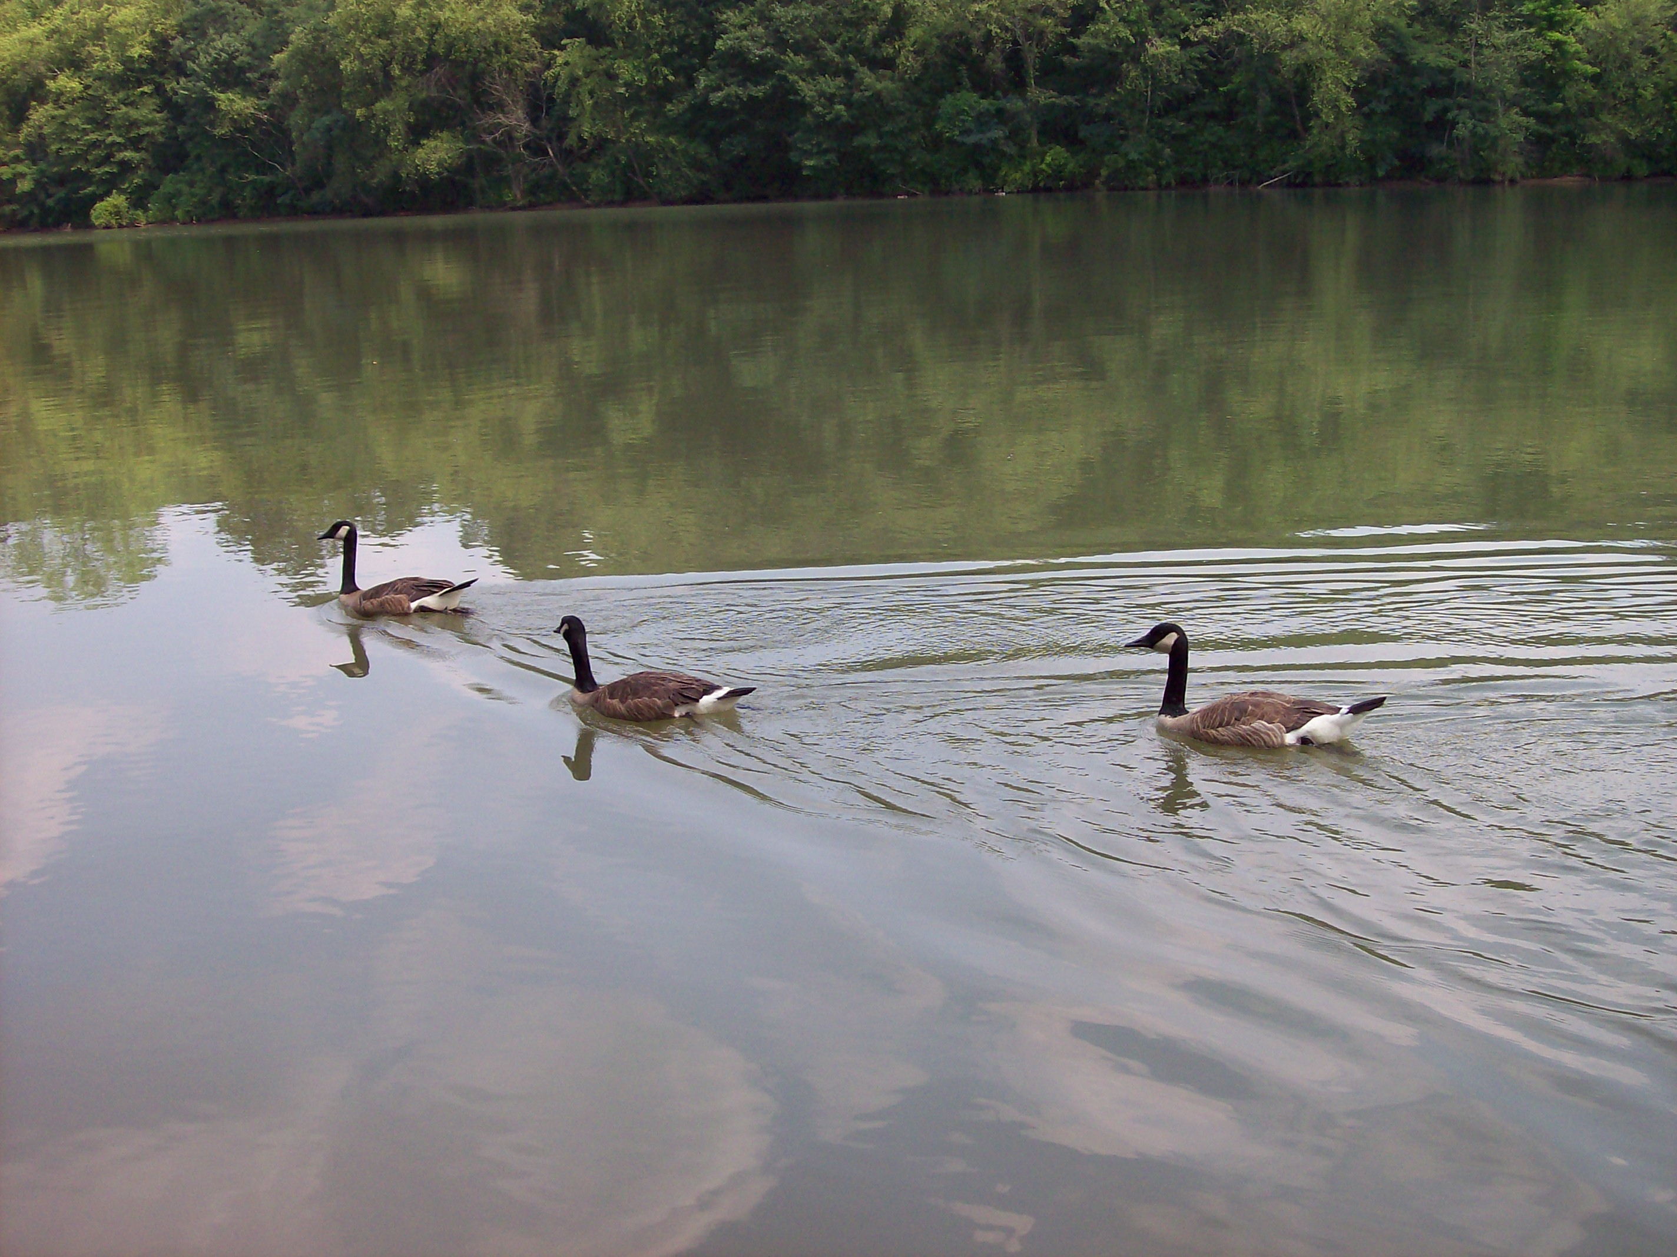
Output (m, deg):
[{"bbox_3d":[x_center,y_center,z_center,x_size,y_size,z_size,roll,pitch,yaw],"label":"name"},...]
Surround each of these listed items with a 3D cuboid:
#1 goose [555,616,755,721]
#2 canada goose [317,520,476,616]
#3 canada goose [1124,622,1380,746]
[{"bbox_3d":[-0.551,0.129,6.541,0.630,0.334,0.227,2,13,16],"label":"goose"},{"bbox_3d":[-1.652,-0.211,8.192,0.663,0.375,0.234,3,13,20],"label":"canada goose"},{"bbox_3d":[1.155,0.166,6.033,0.711,0.374,0.243,0,12,9],"label":"canada goose"}]

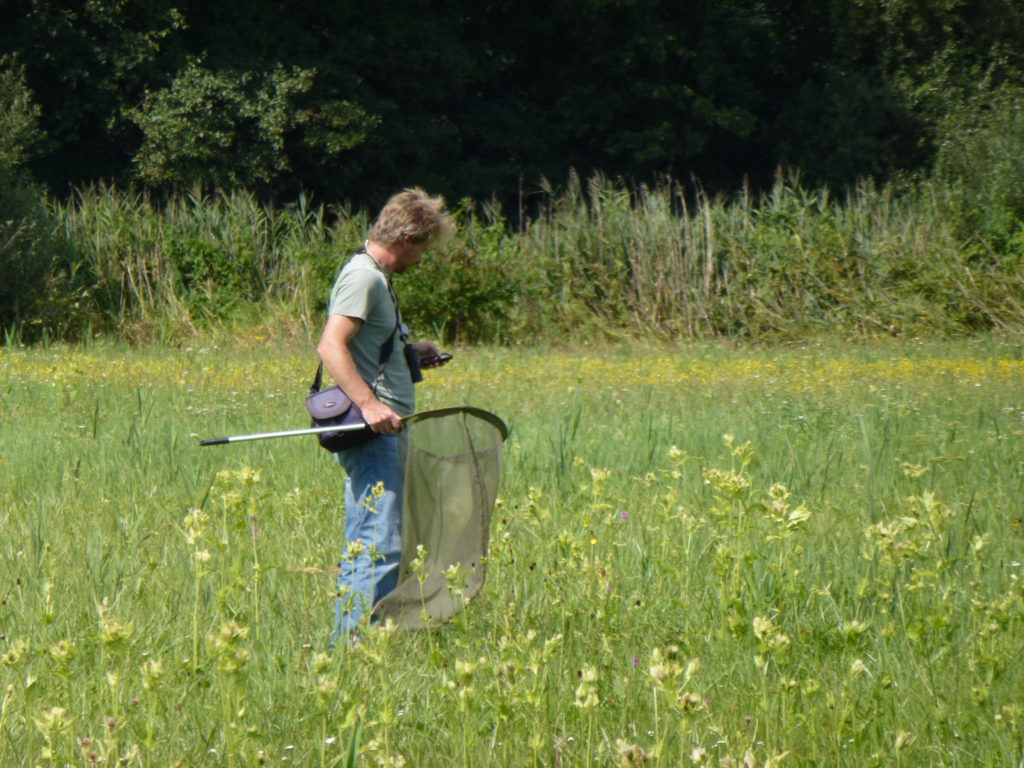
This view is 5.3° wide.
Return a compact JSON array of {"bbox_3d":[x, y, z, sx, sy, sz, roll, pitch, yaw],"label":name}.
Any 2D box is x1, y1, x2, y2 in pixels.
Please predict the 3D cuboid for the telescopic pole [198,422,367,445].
[{"bbox_3d":[-0.799,0.182,41.200,0.726,0.022,0.022,-6,1,0],"label":"telescopic pole"}]

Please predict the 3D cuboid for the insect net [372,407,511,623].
[{"bbox_3d":[-0.266,0.497,41.200,0.500,0.830,0.390,0,1,0],"label":"insect net"}]

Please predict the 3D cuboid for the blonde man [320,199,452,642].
[{"bbox_3d":[-0.478,0.156,41.500,0.510,1.770,0.530,0,1,0],"label":"blonde man"}]

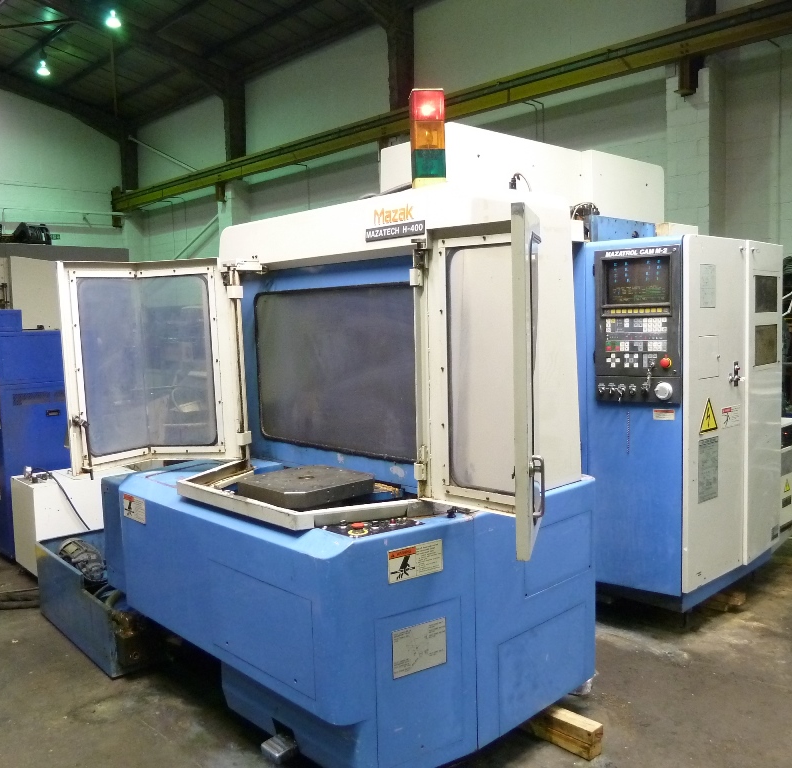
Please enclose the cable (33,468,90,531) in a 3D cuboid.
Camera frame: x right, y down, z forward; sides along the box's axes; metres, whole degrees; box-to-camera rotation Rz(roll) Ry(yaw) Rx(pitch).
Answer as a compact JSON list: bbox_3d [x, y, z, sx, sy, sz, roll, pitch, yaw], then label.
[{"bbox_3d":[-2.088,0.726,4.622,0.260,0.340,0.160,-6,7,-43],"label":"cable"}]

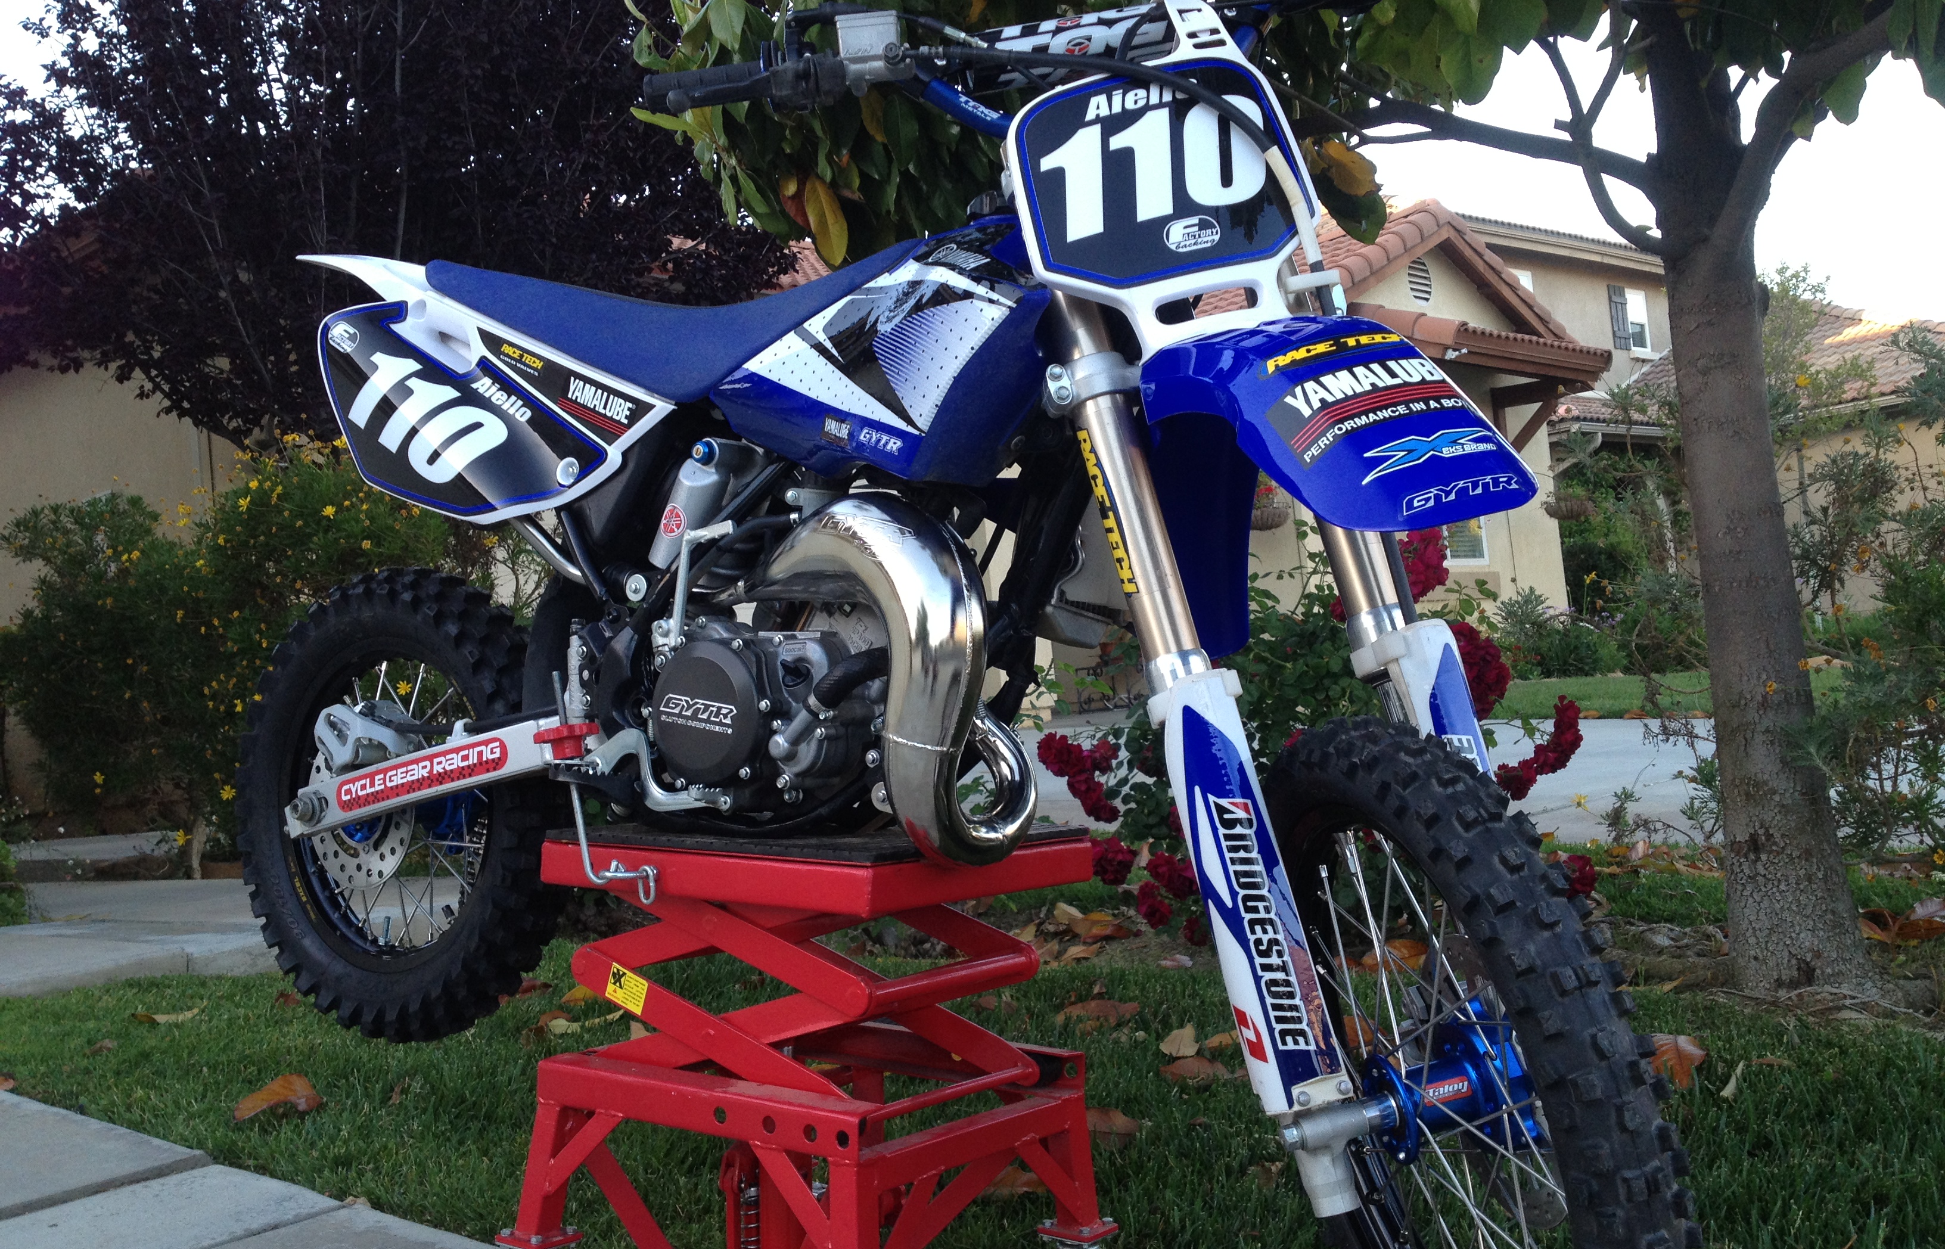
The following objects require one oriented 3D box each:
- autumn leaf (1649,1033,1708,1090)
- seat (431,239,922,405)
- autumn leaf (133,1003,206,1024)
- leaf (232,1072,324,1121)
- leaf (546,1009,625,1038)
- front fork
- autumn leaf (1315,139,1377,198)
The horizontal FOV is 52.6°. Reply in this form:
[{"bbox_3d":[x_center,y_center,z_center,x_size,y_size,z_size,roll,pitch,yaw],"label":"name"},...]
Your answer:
[{"bbox_3d":[0.996,0.618,2.780,0.090,0.065,0.060,-2,-2,-6],"label":"autumn leaf"},{"bbox_3d":[-0.319,-0.307,2.000,0.650,0.170,0.190,9,4,36],"label":"seat"},{"bbox_3d":[-1.307,0.635,3.200,0.125,0.028,0.045,-2,-2,-15],"label":"autumn leaf"},{"bbox_3d":[-0.935,0.636,2.650,0.120,0.050,0.065,-2,-2,-12],"label":"leaf"},{"bbox_3d":[-0.611,0.632,3.120,0.130,0.030,0.050,-2,-2,-21],"label":"leaf"},{"bbox_3d":[0.257,0.043,1.549,0.240,0.800,0.110,-13,-12,-12],"label":"front fork"},{"bbox_3d":[0.551,-0.672,2.900,0.090,0.085,0.050,-6,-3,0],"label":"autumn leaf"}]

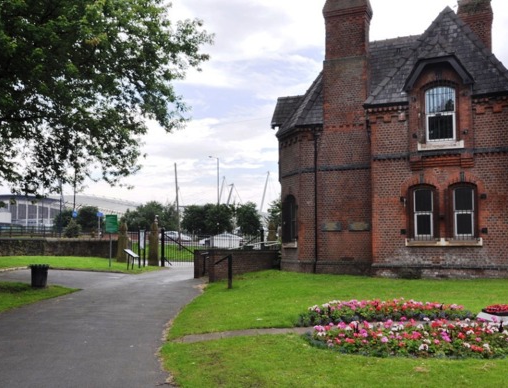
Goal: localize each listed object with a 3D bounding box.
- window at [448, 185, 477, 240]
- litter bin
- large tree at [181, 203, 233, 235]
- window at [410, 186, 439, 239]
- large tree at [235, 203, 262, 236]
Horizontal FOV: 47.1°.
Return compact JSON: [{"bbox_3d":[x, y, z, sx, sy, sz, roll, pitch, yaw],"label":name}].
[{"bbox_3d":[6.478,0.537,18.069,0.900,1.690,0.220,-2,-5,26],"label":"window"},{"bbox_3d":[-6.730,2.582,18.300,0.600,0.730,0.600,0,-4,0],"label":"litter bin"},{"bbox_3d":[-7.655,4.479,95.000,8.300,5.900,6.500,0,-4,0],"label":"large tree"},{"bbox_3d":[5.430,0.603,18.588,0.900,1.690,0.220,-2,-5,26],"label":"window"},{"bbox_3d":[-0.814,4.479,95.000,4.600,5.900,4.600,0,-4,0],"label":"large tree"}]

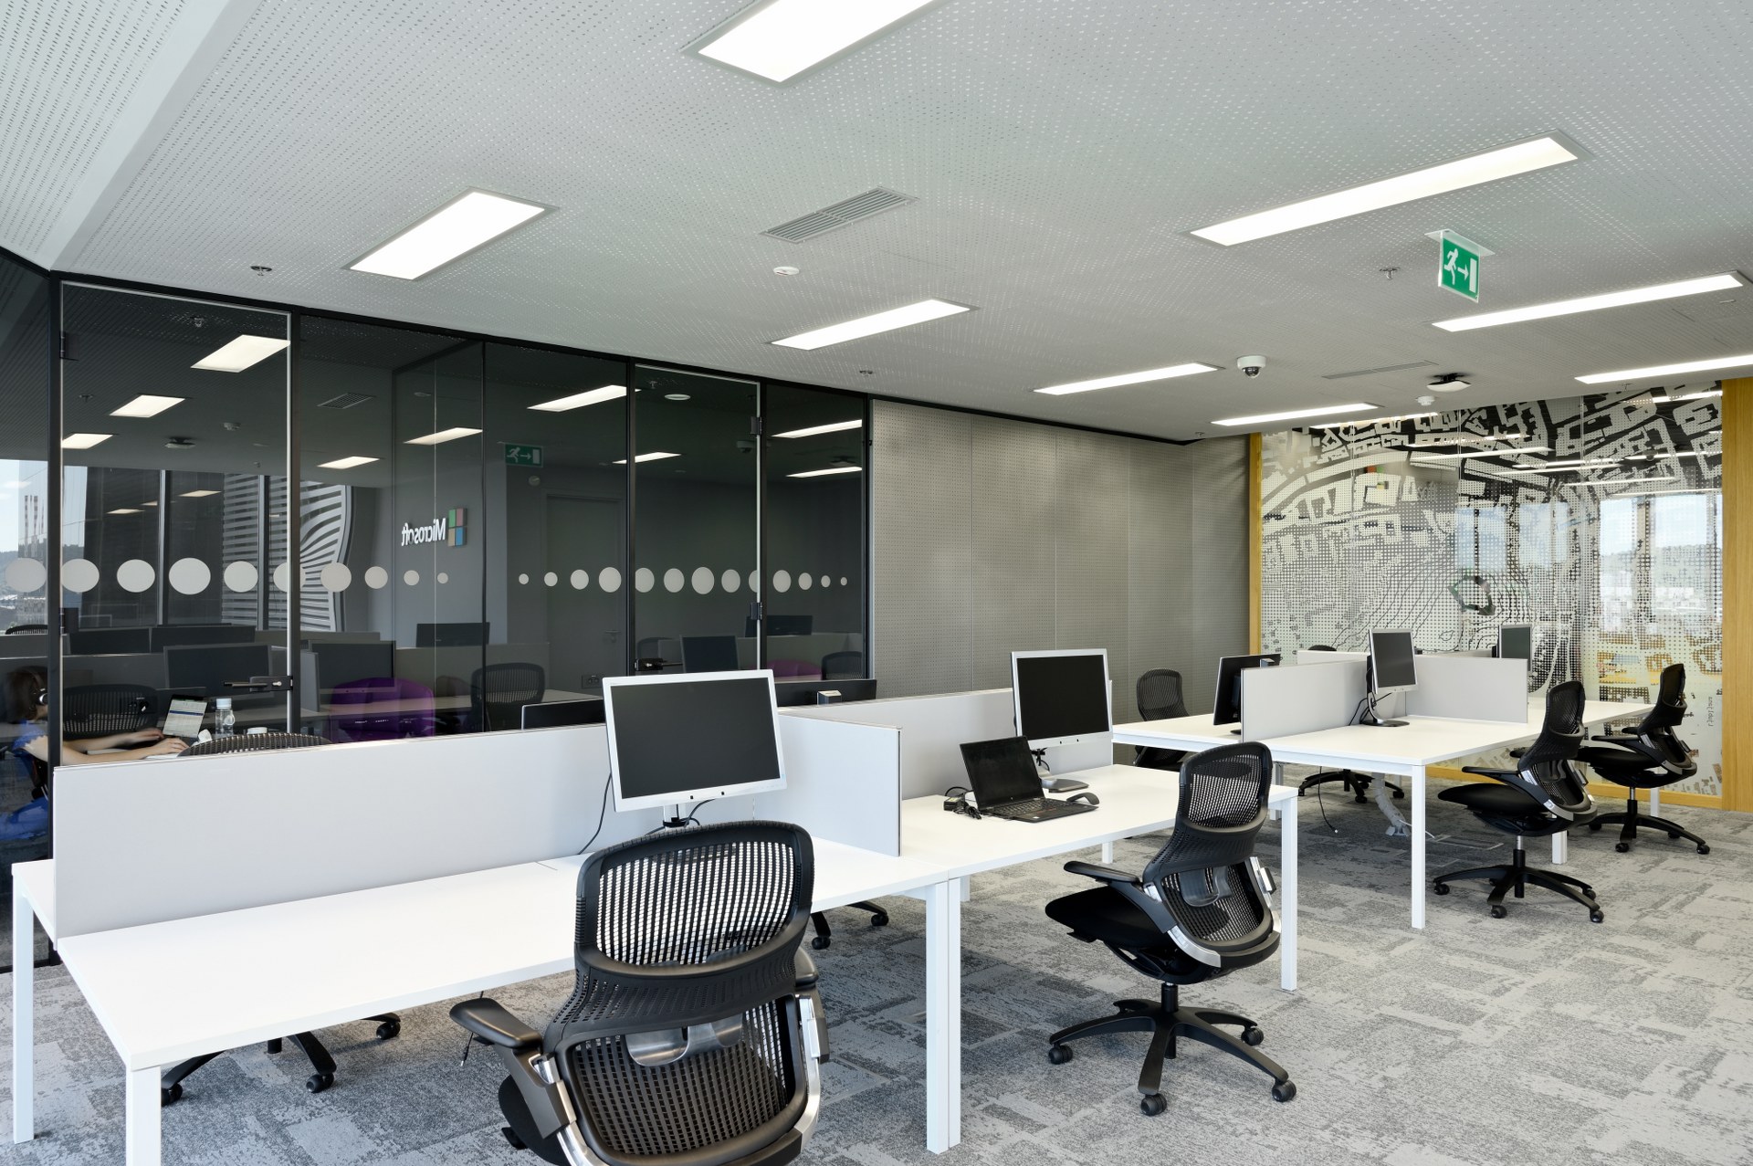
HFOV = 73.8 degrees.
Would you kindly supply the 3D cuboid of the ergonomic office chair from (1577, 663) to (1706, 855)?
[{"bbox_3d":[4.370,0.972,6.690,0.700,1.040,0.700,0,0,-41],"label":"ergonomic office chair"}]

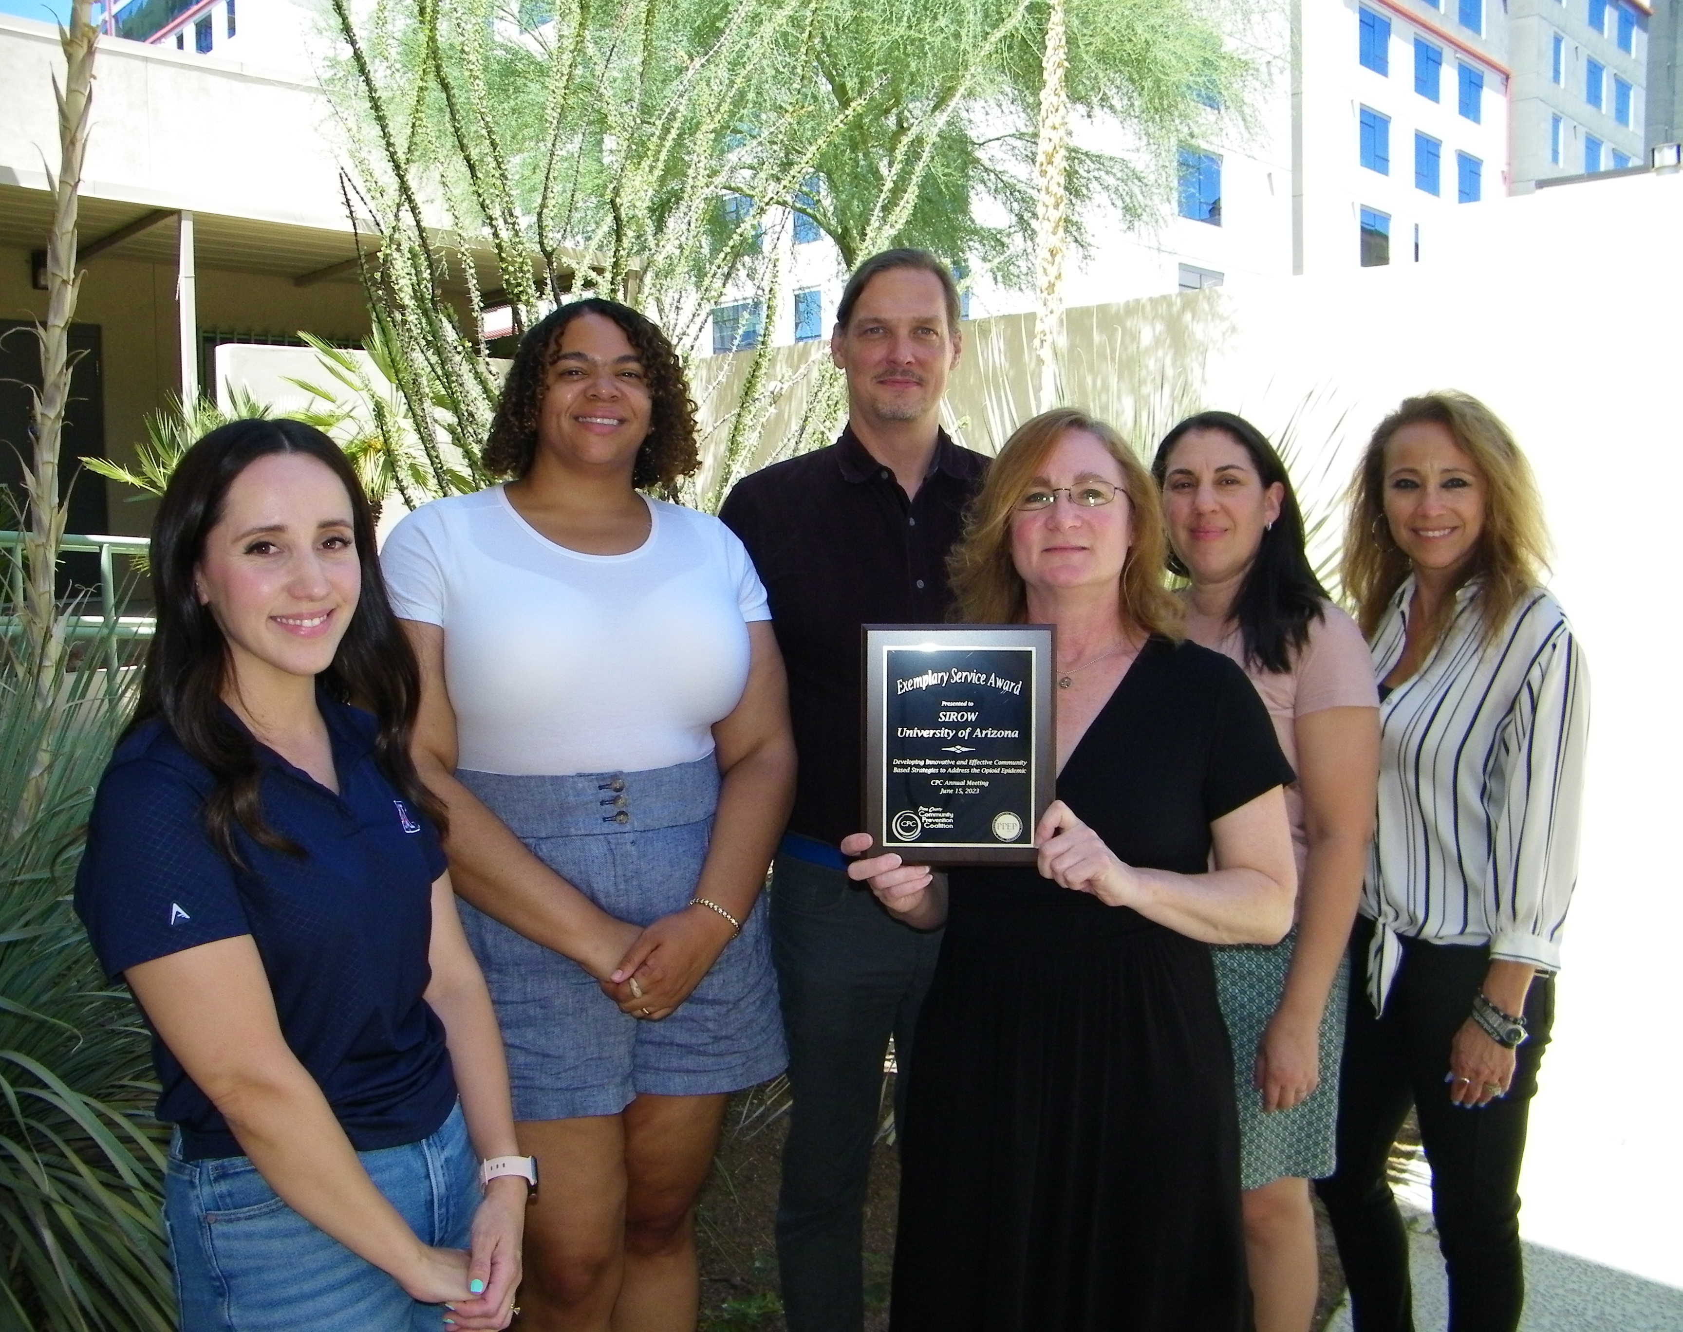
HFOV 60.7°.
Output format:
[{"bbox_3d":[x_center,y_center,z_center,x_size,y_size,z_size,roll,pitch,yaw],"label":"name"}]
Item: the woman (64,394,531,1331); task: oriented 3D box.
[{"bbox_3d":[-0.462,0.563,1.310,0.400,1.580,0.450,1,3,32],"label":"woman"}]

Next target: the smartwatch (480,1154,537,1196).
[{"bbox_3d":[-0.292,0.447,1.260,0.052,0.036,0.058,-10,-39,-21],"label":"smartwatch"}]

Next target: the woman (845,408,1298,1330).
[{"bbox_3d":[0.294,0.489,1.800,0.530,1.620,0.440,0,3,13],"label":"woman"}]

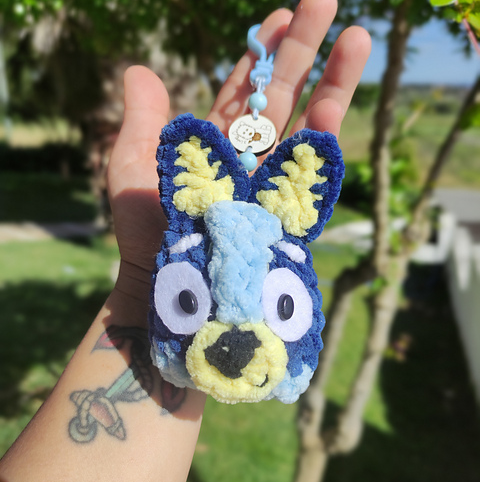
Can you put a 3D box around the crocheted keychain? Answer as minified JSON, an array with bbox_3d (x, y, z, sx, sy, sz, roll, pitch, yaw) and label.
[{"bbox_3d":[0.005,-0.019,0.205,0.081,0.172,0.047,3,-12,2],"label":"crocheted keychain"}]

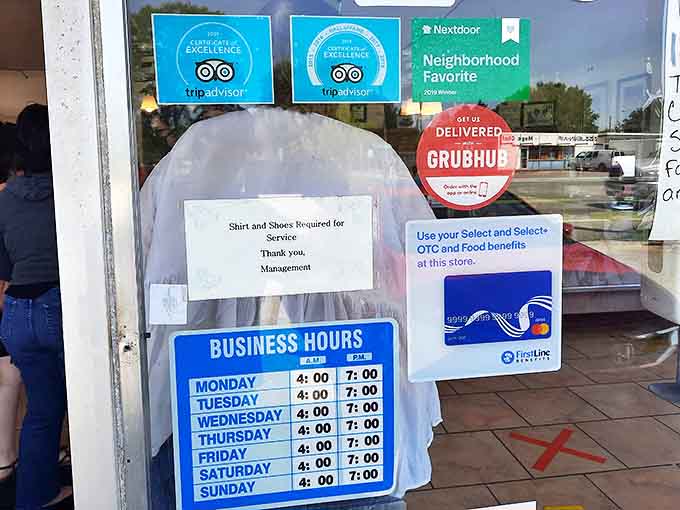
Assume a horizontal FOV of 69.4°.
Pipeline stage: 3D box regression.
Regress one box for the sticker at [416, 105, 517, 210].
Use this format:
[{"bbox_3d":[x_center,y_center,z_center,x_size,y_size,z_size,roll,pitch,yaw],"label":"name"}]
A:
[{"bbox_3d":[0.170,-0.129,0.657,0.139,0.139,0.003,-3,6,-8],"label":"sticker"}]

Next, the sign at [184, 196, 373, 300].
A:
[{"bbox_3d":[-0.074,-0.010,0.633,0.238,0.125,0.004,-2,6,-8],"label":"sign"}]

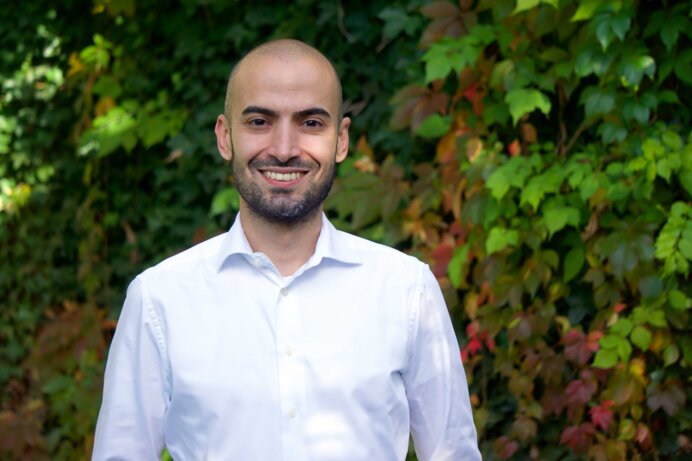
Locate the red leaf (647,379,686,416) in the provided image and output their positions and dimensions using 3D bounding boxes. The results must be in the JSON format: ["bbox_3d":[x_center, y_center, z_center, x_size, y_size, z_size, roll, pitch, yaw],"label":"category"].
[{"bbox_3d":[0.556,0.290,3.500,0.067,0.066,0.035,0,0,10],"label":"red leaf"}]

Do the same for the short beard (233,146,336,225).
[{"bbox_3d":[-0.081,-0.057,2.600,0.137,0.102,0.090,1,0,0],"label":"short beard"}]

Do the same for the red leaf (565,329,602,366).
[{"bbox_3d":[0.388,0.190,3.300,0.062,0.059,0.019,0,-11,9],"label":"red leaf"}]

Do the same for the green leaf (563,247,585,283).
[{"bbox_3d":[0.372,0.056,3.300,0.036,0.059,0.018,0,-11,9],"label":"green leaf"}]

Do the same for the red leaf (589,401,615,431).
[{"bbox_3d":[0.411,0.298,3.250,0.042,0.048,0.015,0,-11,9],"label":"red leaf"}]

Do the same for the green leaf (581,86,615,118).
[{"bbox_3d":[0.411,-0.209,3.300,0.056,0.052,0.017,0,-11,9],"label":"green leaf"}]

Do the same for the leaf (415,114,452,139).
[{"bbox_3d":[0.152,-0.180,3.500,0.066,0.042,0.020,0,-11,9],"label":"leaf"}]

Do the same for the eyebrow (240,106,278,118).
[{"bbox_3d":[-0.110,-0.150,2.560,0.048,0.015,0.018,1,0,12],"label":"eyebrow"}]

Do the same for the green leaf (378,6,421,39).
[{"bbox_3d":[0.102,-0.397,3.850,0.078,0.061,0.035,0,0,10],"label":"green leaf"}]

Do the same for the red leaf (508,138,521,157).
[{"bbox_3d":[0.286,-0.141,3.420,0.020,0.030,0.009,0,-11,9],"label":"red leaf"}]

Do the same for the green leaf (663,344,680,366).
[{"bbox_3d":[0.511,0.196,3.170,0.028,0.035,0.010,0,-11,9],"label":"green leaf"}]

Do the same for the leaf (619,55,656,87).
[{"bbox_3d":[0.498,-0.274,3.450,0.062,0.055,0.035,0,0,10],"label":"leaf"}]

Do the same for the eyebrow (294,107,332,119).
[{"bbox_3d":[-0.041,-0.145,2.480,0.044,0.014,0.012,0,-3,-9],"label":"eyebrow"}]

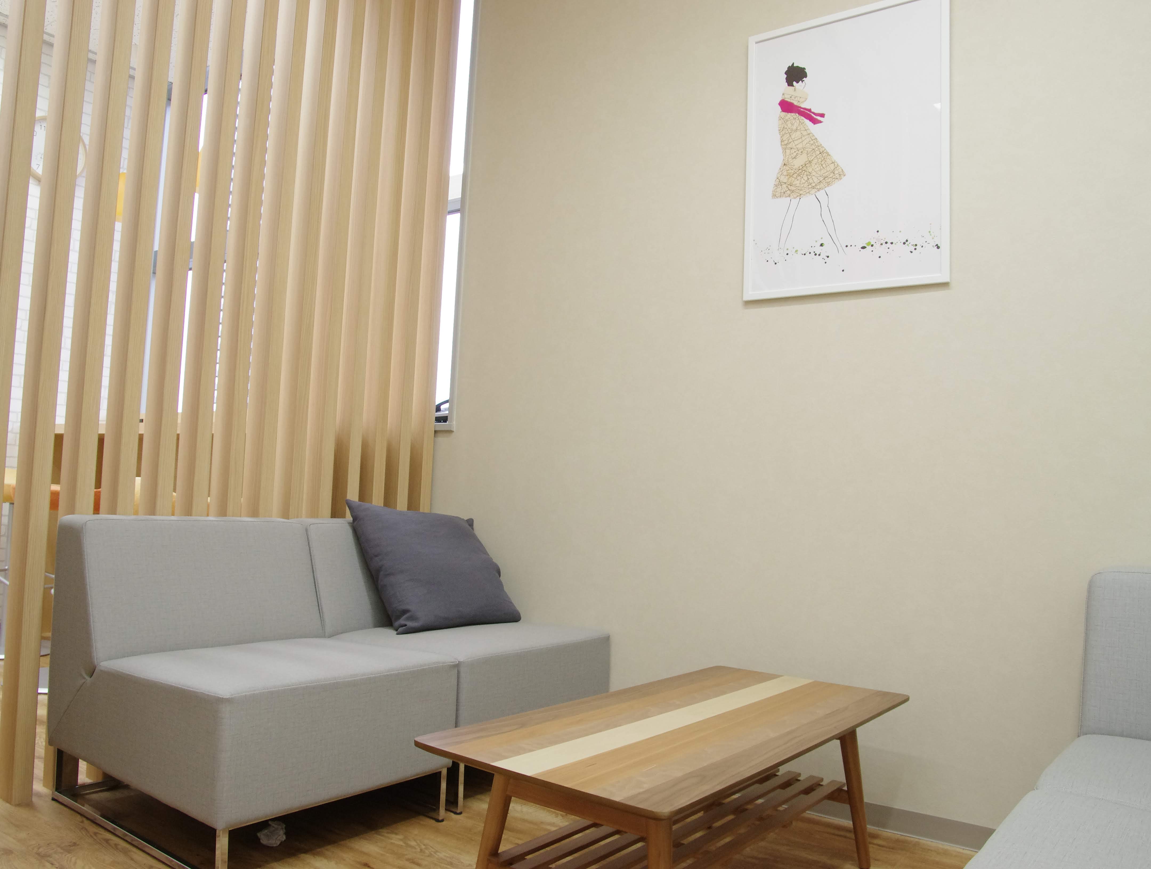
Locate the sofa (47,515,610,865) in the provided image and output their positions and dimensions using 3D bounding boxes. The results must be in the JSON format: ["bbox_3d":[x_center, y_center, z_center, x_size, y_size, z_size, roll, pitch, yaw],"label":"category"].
[{"bbox_3d":[-0.645,0.638,2.560,0.875,0.729,1.324,-1,-5,38],"label":"sofa"}]

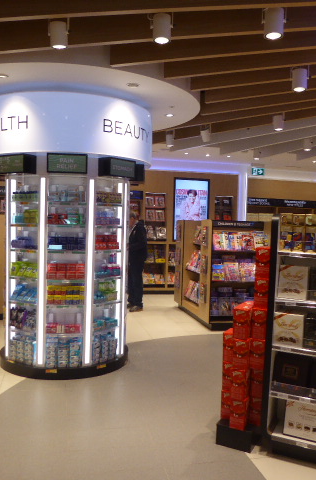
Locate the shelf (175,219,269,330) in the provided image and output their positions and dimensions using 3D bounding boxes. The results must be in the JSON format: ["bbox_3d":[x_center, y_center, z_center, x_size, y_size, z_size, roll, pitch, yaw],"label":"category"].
[{"bbox_3d":[1.100,0.524,8.227,1.050,1.710,2.150,1,2,-13],"label":"shelf"}]

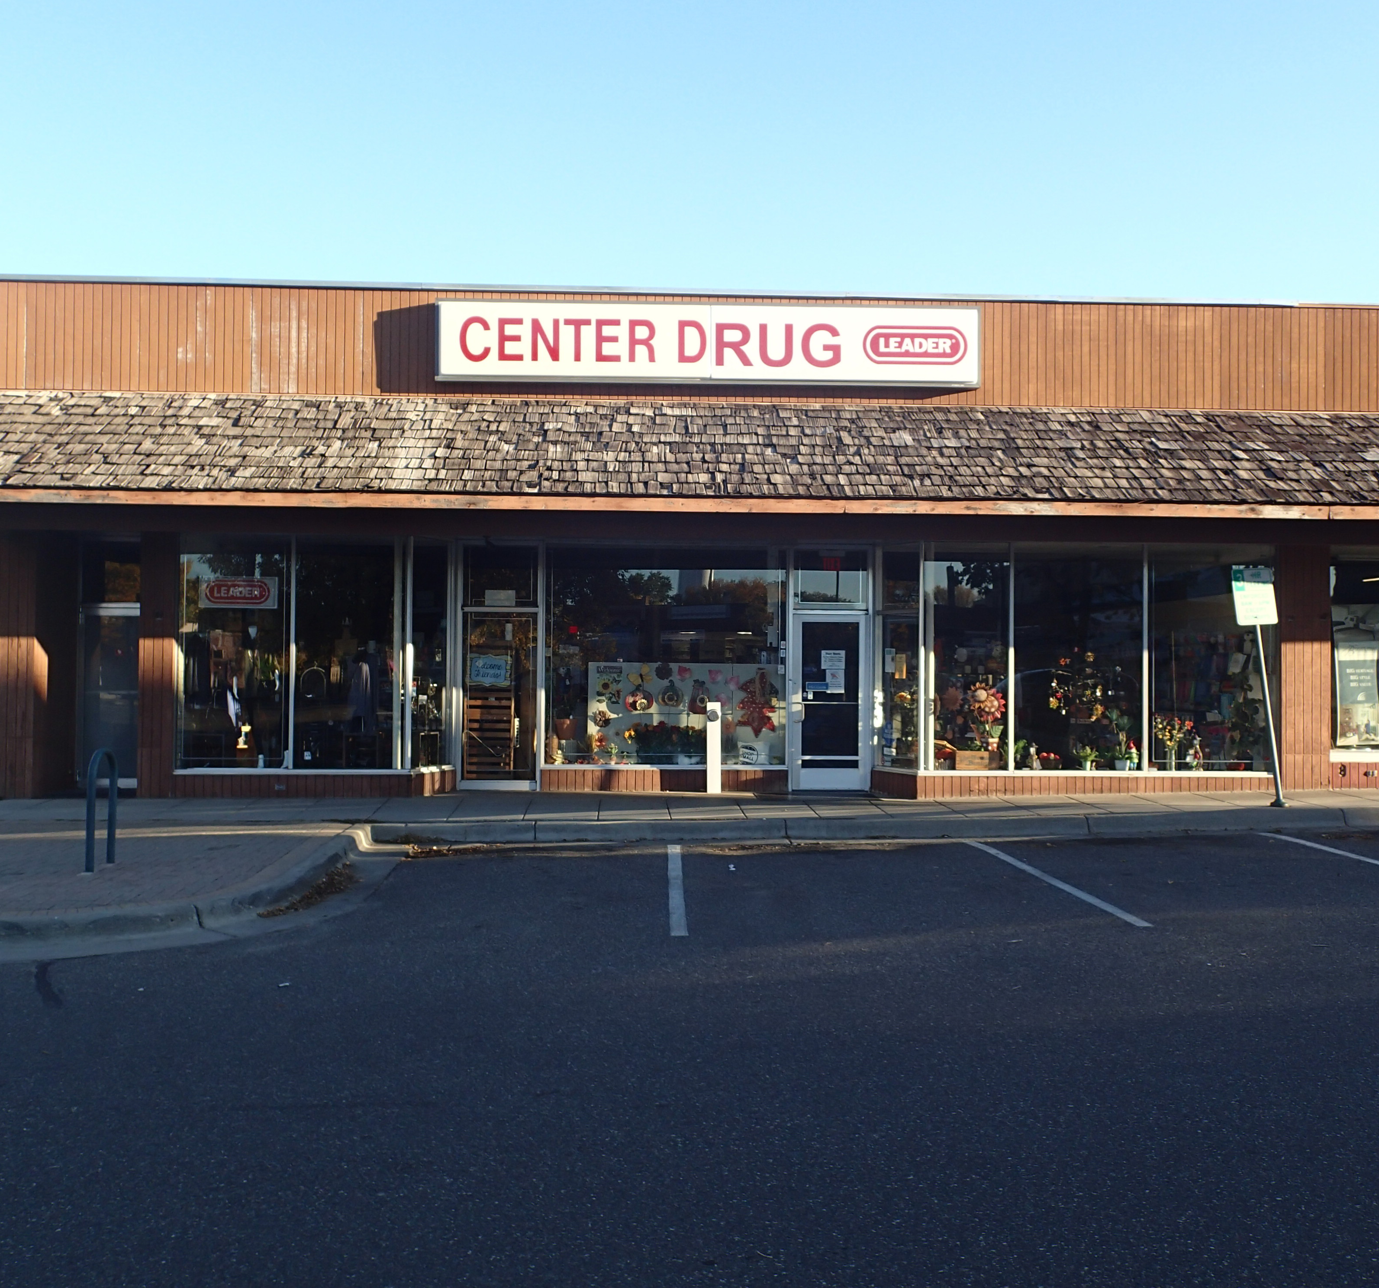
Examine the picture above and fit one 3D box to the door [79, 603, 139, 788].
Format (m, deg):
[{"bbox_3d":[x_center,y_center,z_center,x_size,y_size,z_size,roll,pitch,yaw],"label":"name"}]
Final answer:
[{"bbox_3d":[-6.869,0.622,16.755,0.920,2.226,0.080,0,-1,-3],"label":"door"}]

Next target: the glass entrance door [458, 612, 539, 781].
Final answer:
[{"bbox_3d":[-2.290,0.683,16.786,0.933,2.126,0.080,0,-1,-3],"label":"glass entrance door"}]

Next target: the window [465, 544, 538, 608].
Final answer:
[{"bbox_3d":[-2.277,-0.817,16.807,0.870,0.778,0.080,0,-1,-3],"label":"window"}]

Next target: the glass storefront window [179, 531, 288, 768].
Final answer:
[{"bbox_3d":[-5.167,0.106,15.797,1.259,2.633,0.080,0,-1,-3],"label":"glass storefront window"}]

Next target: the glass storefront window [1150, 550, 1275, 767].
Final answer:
[{"bbox_3d":[6.151,0.180,16.370,1.529,2.650,0.080,0,-1,-3],"label":"glass storefront window"}]

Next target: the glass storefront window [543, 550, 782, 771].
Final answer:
[{"bbox_3d":[-0.281,0.162,16.895,2.866,2.653,0.080,0,-1,-3],"label":"glass storefront window"}]

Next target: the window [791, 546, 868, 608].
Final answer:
[{"bbox_3d":[1.728,-0.811,17.010,0.924,0.722,0.080,0,-1,-3],"label":"window"}]

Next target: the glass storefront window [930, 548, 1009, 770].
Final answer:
[{"bbox_3d":[3.265,0.171,16.224,0.933,2.579,0.080,0,-1,-3],"label":"glass storefront window"}]

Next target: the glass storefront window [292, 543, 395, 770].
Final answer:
[{"bbox_3d":[-3.943,0.137,15.858,1.163,2.582,0.080,0,-1,-3],"label":"glass storefront window"}]

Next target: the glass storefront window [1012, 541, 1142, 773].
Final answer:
[{"bbox_3d":[4.551,0.187,16.289,1.514,2.621,0.080,0,-1,-3],"label":"glass storefront window"}]

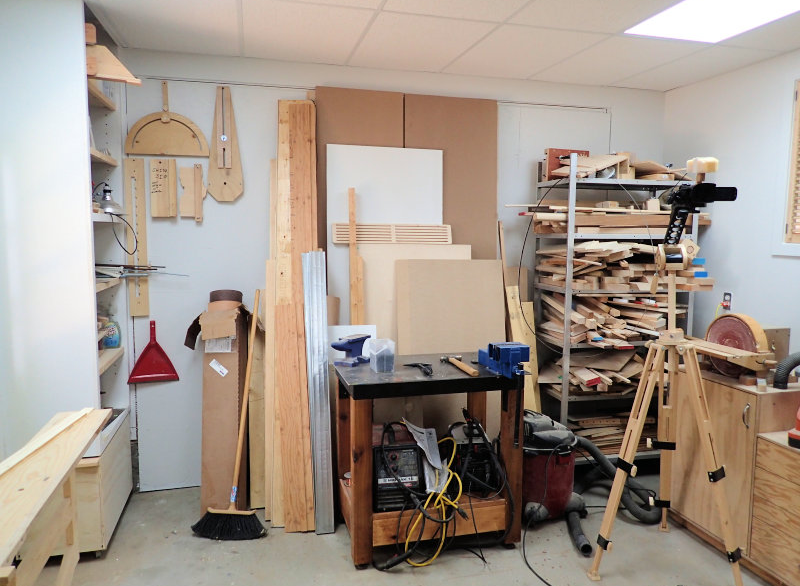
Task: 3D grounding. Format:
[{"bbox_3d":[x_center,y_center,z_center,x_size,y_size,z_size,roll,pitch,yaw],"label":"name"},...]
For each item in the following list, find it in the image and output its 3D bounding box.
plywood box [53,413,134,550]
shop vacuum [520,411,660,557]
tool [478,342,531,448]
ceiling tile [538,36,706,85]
[{"bbox_3d":[-1.682,0.989,3.037,0.380,0.520,0.710,-1,6,-15],"label":"plywood box"},{"bbox_3d":[1.034,0.949,3.209,0.820,0.600,0.660,-1,6,-15],"label":"shop vacuum"},{"bbox_3d":[0.504,0.472,2.836,0.160,0.470,0.370,-1,6,-15],"label":"tool"},{"bbox_3d":[1.265,-1.371,3.453,0.598,0.020,0.926,-1,6,-15],"label":"ceiling tile"}]

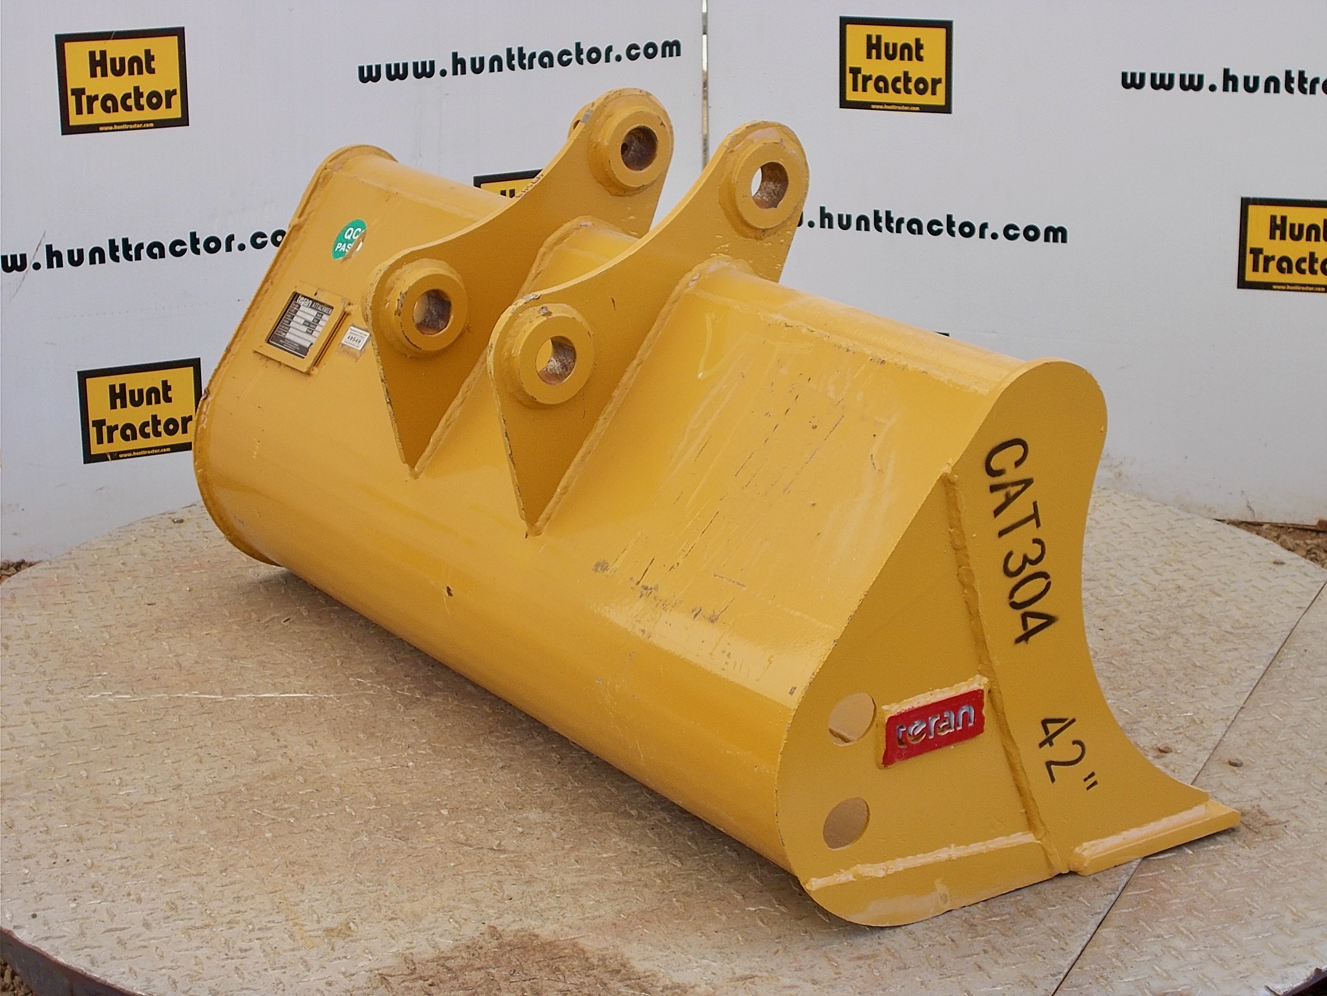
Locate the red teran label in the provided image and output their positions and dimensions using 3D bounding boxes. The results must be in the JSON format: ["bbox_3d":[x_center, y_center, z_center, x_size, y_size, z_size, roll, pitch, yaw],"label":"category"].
[{"bbox_3d":[0.221,0.186,2.082,0.105,0.045,0.009,-13,27,-30],"label":"red teran label"}]

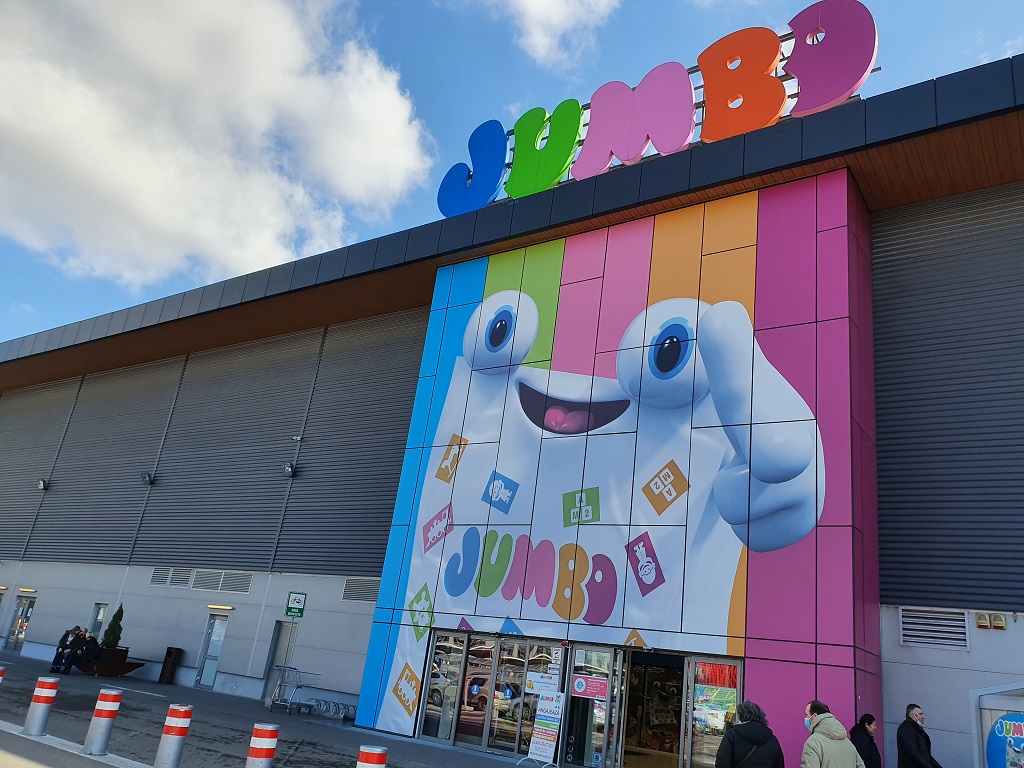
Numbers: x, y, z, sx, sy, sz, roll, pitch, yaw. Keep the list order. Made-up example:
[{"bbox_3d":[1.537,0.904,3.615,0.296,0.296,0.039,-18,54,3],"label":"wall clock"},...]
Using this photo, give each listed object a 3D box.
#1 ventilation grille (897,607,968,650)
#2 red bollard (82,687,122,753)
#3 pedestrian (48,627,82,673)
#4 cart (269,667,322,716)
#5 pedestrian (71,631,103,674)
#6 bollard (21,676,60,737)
[{"bbox_3d":[7.593,4.393,13.824,1.107,0.700,0.070,-7,-26,34],"label":"ventilation grille"},{"bbox_3d":[-5.200,4.294,9.791,0.272,0.724,0.272,-7,-26,34],"label":"red bollard"},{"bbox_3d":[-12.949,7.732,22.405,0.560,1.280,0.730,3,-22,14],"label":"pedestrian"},{"bbox_3d":[-5.423,7.687,19.225,0.580,1.010,0.980,-1,-23,21],"label":"cart"},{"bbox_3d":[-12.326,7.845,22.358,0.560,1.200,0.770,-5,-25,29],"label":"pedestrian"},{"bbox_3d":[-6.464,4.428,10.569,0.270,0.715,0.270,-7,-26,34],"label":"bollard"}]

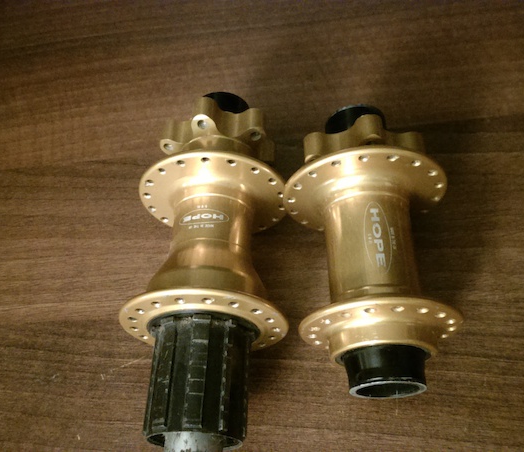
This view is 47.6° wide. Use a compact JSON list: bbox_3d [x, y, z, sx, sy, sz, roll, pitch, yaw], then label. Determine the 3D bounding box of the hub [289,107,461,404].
[{"bbox_3d":[0.040,0.006,0.222,0.062,0.062,0.110,-4,60,6],"label":"hub"}]

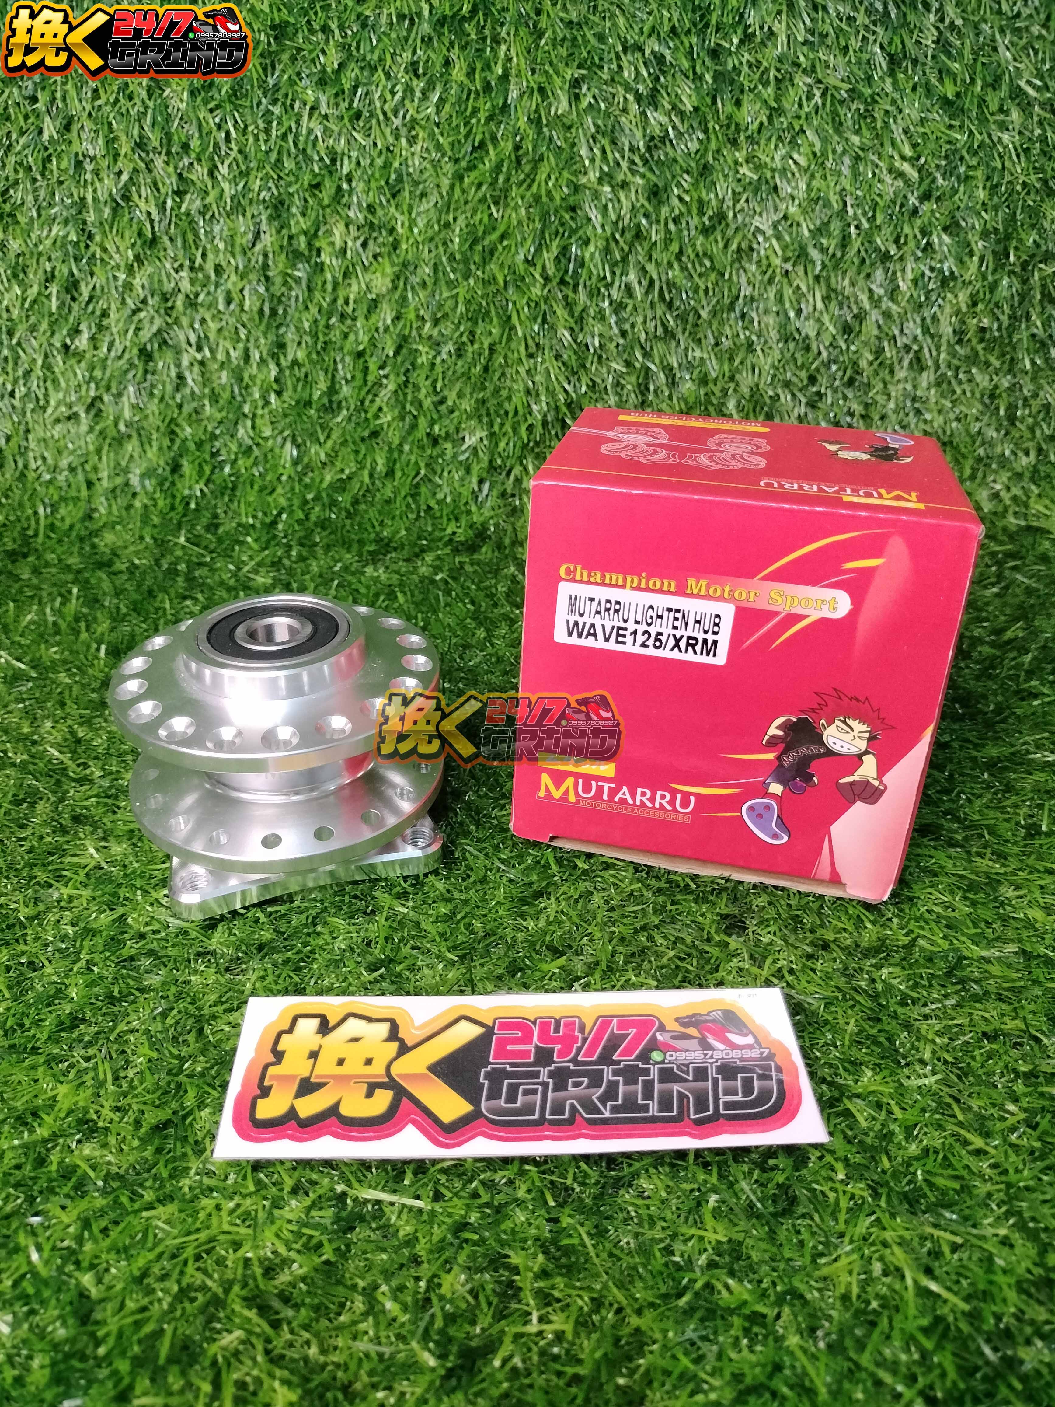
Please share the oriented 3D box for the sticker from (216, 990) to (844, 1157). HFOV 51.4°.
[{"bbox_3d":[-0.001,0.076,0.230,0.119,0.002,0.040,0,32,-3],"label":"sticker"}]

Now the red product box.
[{"bbox_3d":[0.055,-0.019,0.301,0.099,0.099,0.080,8,28,9],"label":"red product box"}]

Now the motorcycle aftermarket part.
[{"bbox_3d":[-0.063,0.007,0.290,0.083,0.060,0.083,-9,32,-15],"label":"motorcycle aftermarket part"}]

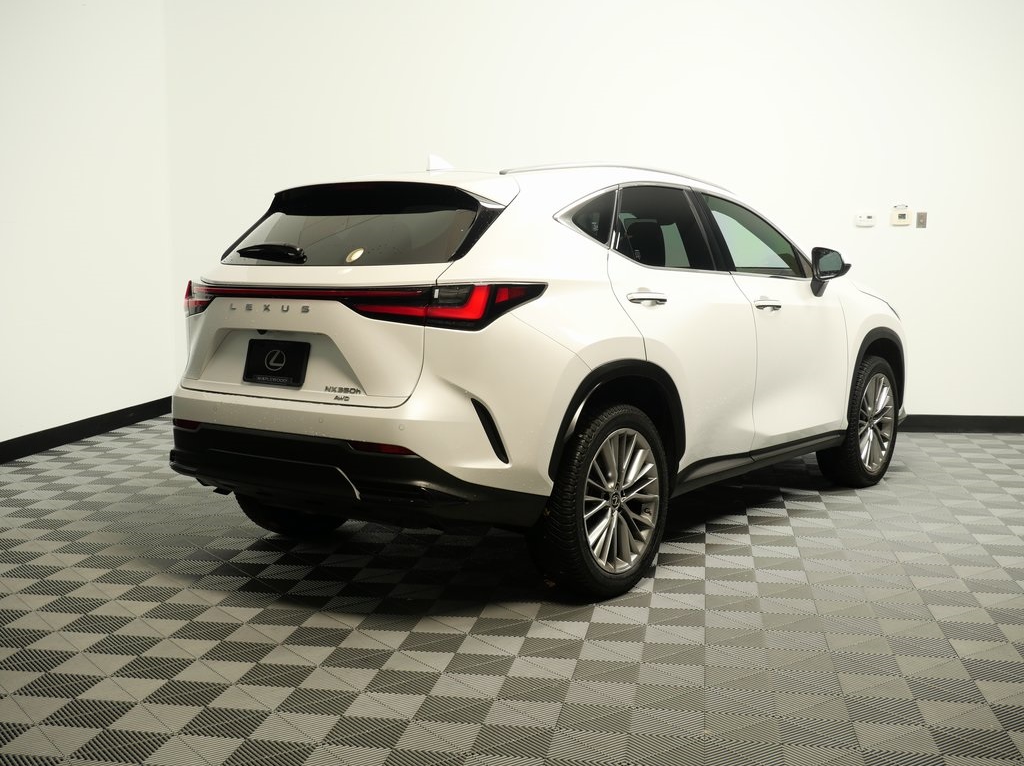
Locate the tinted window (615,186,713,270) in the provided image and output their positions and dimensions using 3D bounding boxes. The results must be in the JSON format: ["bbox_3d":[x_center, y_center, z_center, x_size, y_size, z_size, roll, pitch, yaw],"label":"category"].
[{"bbox_3d":[0.574,-0.644,4.375,0.130,0.360,0.800,5,8,39],"label":"tinted window"}]

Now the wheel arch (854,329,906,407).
[{"bbox_3d":[2.059,-0.066,6.049,0.130,0.500,0.880,5,8,39],"label":"wheel arch"}]

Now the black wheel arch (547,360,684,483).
[{"bbox_3d":[0.385,0.160,4.007,0.130,0.500,0.920,5,8,39],"label":"black wheel arch"}]

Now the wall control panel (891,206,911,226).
[{"bbox_3d":[2.893,-1.247,7.930,0.145,0.145,0.035,0,6,3],"label":"wall control panel"}]

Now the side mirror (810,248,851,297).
[{"bbox_3d":[1.641,-0.557,5.378,0.230,0.240,0.170,5,8,39],"label":"side mirror"}]

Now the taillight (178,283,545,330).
[{"bbox_3d":[-0.733,-0.307,4.044,1.720,0.170,0.420,5,8,39],"label":"taillight"}]

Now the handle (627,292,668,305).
[{"bbox_3d":[0.520,-0.324,4.097,0.055,0.050,0.260,5,8,39],"label":"handle"}]

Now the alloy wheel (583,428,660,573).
[{"bbox_3d":[0.347,0.446,4.134,0.190,0.555,0.555,5,8,39],"label":"alloy wheel"}]

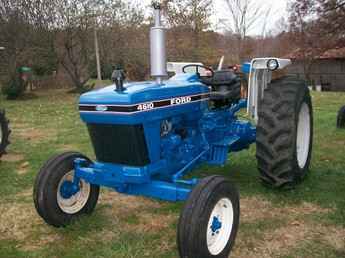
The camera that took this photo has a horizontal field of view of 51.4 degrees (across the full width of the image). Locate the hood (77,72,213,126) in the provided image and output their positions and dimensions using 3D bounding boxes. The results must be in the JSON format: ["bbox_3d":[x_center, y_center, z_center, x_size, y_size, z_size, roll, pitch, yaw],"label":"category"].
[{"bbox_3d":[-0.178,-0.340,3.524,0.576,0.333,1.454,5,14,32],"label":"hood"}]

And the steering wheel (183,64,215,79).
[{"bbox_3d":[0.322,-0.656,4.274,0.404,0.071,0.404,5,-19,32],"label":"steering wheel"}]

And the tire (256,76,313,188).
[{"bbox_3d":[1.498,0.060,4.641,0.408,1.414,1.414,5,14,32],"label":"tire"}]

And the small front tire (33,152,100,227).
[{"bbox_3d":[-1.089,0.638,3.786,0.209,0.768,0.768,6,14,34],"label":"small front tire"}]

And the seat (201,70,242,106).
[{"bbox_3d":[0.661,-0.555,4.830,0.505,0.424,0.485,5,14,32],"label":"seat"}]

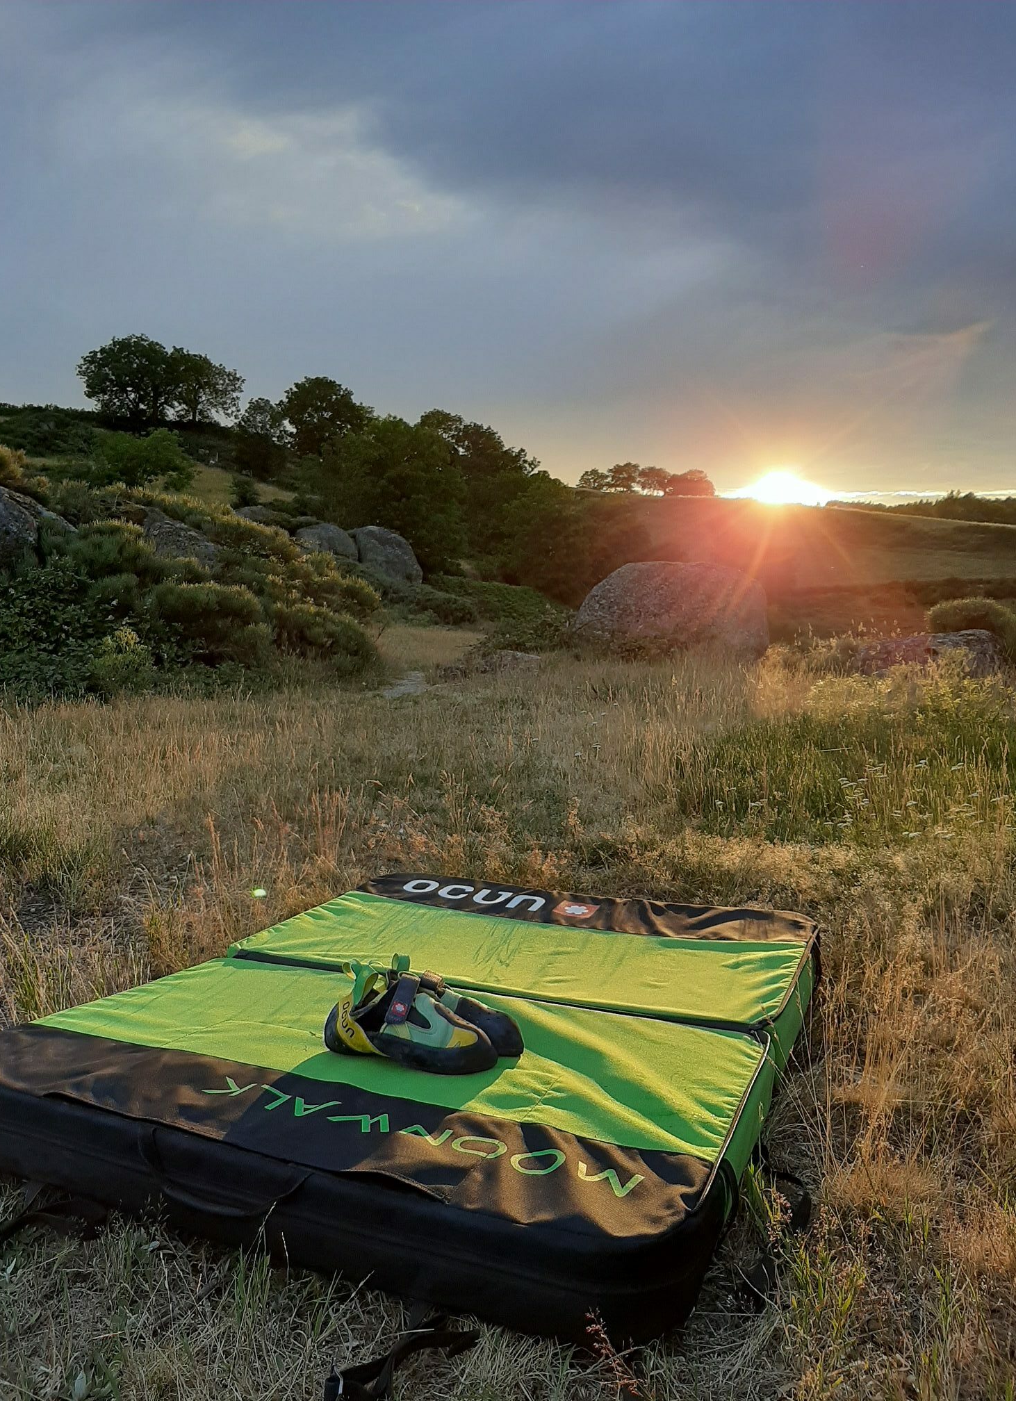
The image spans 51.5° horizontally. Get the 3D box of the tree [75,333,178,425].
[{"bbox_3d":[-34.338,-29.002,95.000,9.091,8.300,8.636,0,6,0],"label":"tree"}]

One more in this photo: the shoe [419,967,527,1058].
[{"bbox_3d":[-0.098,0.442,1.540,0.250,0.110,0.095,1,5,13],"label":"shoe"}]

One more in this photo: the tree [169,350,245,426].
[{"bbox_3d":[-27.421,-28.360,95.000,7.115,6.818,7.115,0,6,0],"label":"tree"}]

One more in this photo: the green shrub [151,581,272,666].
[{"bbox_3d":[-3.101,-0.798,11.000,1.270,0.910,1.080,0,6,0],"label":"green shrub"}]

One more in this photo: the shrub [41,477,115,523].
[{"bbox_3d":[-6.540,-3.002,16.000,1.136,0.769,1.022,0,6,0],"label":"shrub"}]

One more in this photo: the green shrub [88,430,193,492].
[{"bbox_3d":[-13.896,-9.133,40.000,4.036,2.330,3.430,0,6,0],"label":"green shrub"}]

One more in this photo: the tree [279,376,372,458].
[{"bbox_3d":[-14.765,-22.799,85.000,7.515,6.830,7.139,0,6,0],"label":"tree"}]

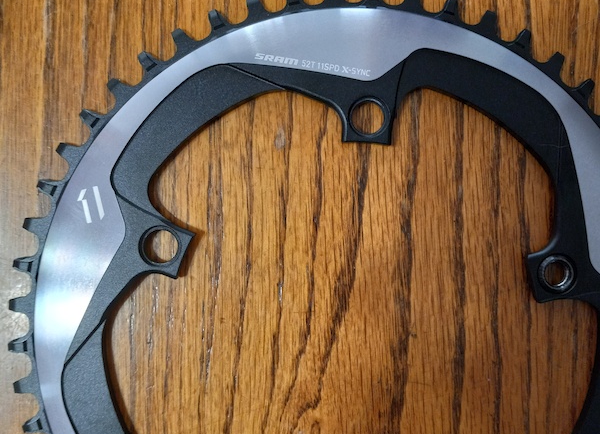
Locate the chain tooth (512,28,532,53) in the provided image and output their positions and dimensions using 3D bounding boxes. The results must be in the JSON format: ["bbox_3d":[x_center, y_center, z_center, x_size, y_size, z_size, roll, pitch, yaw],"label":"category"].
[{"bbox_3d":[0.071,-0.056,0.199,0.006,0.003,0.007,31,89,-1],"label":"chain tooth"}]

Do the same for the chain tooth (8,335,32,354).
[{"bbox_3d":[-0.087,0.040,0.195,0.007,0.003,0.005,-4,90,-1],"label":"chain tooth"}]

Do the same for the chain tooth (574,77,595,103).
[{"bbox_3d":[0.090,-0.041,0.199,0.006,0.003,0.007,45,89,0],"label":"chain tooth"}]

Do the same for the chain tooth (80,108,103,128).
[{"bbox_3d":[-0.065,-0.031,0.196,0.006,0.003,0.005,38,89,-1],"label":"chain tooth"}]

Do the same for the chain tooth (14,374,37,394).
[{"bbox_3d":[-0.086,0.053,0.195,0.006,0.003,0.005,-11,90,-1],"label":"chain tooth"}]

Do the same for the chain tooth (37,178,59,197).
[{"bbox_3d":[-0.078,-0.009,0.196,0.007,0.003,0.006,24,89,-1],"label":"chain tooth"}]

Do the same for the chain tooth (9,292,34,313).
[{"bbox_3d":[-0.087,0.028,0.195,0.007,0.003,0.006,3,90,-1],"label":"chain tooth"}]

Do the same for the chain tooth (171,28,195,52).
[{"bbox_3d":[-0.037,-0.056,0.197,0.006,0.003,0.007,-31,90,-1],"label":"chain tooth"}]

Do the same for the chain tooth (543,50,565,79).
[{"bbox_3d":[0.081,-0.049,0.199,0.006,0.003,0.007,38,89,-1],"label":"chain tooth"}]

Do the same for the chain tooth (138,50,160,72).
[{"bbox_3d":[-0.048,-0.048,0.196,0.005,0.003,0.007,-38,91,-1],"label":"chain tooth"}]

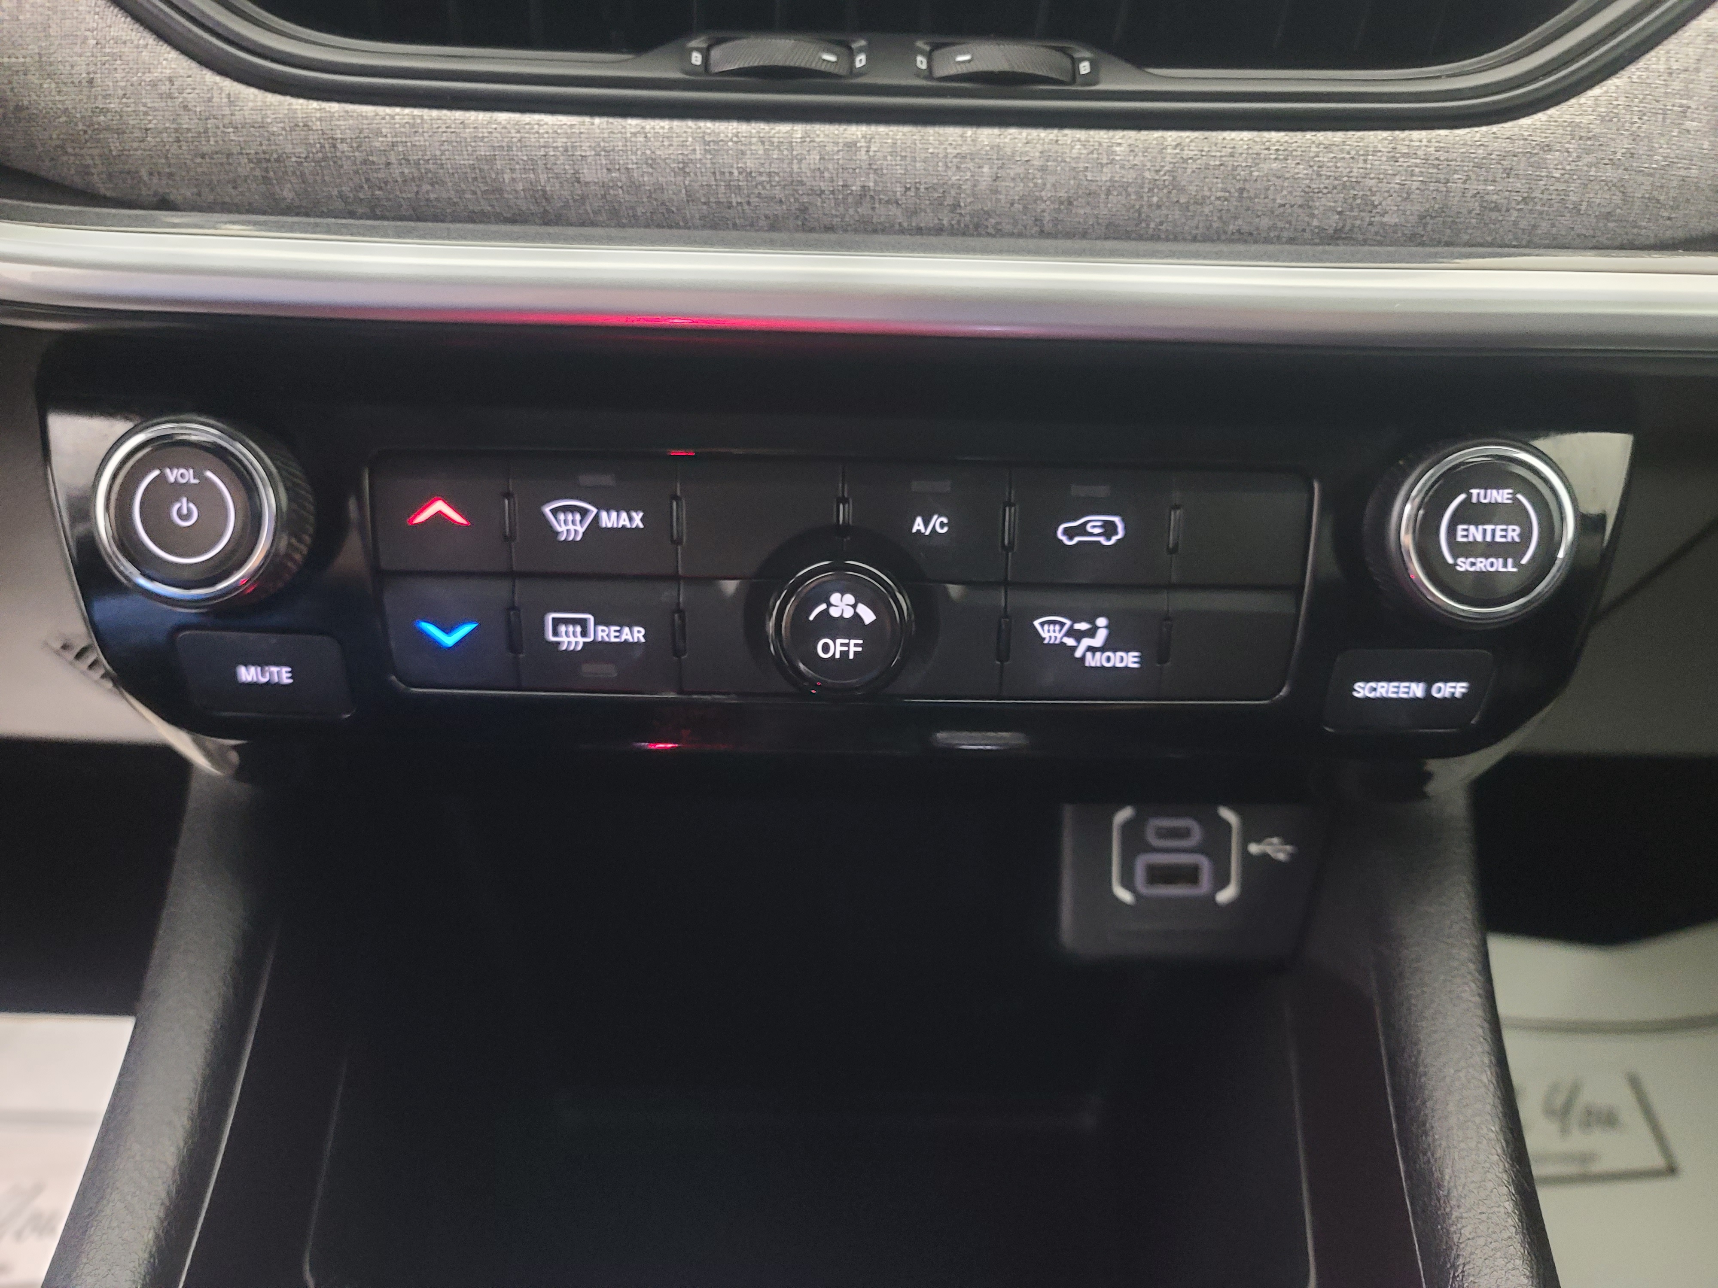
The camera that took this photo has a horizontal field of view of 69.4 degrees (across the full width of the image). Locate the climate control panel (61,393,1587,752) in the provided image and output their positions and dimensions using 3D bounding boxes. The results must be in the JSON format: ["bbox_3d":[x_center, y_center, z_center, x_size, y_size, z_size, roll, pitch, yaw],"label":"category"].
[{"bbox_3d":[-0.004,-0.013,0.236,0.280,0.065,0.045,1,17,0],"label":"climate control panel"}]

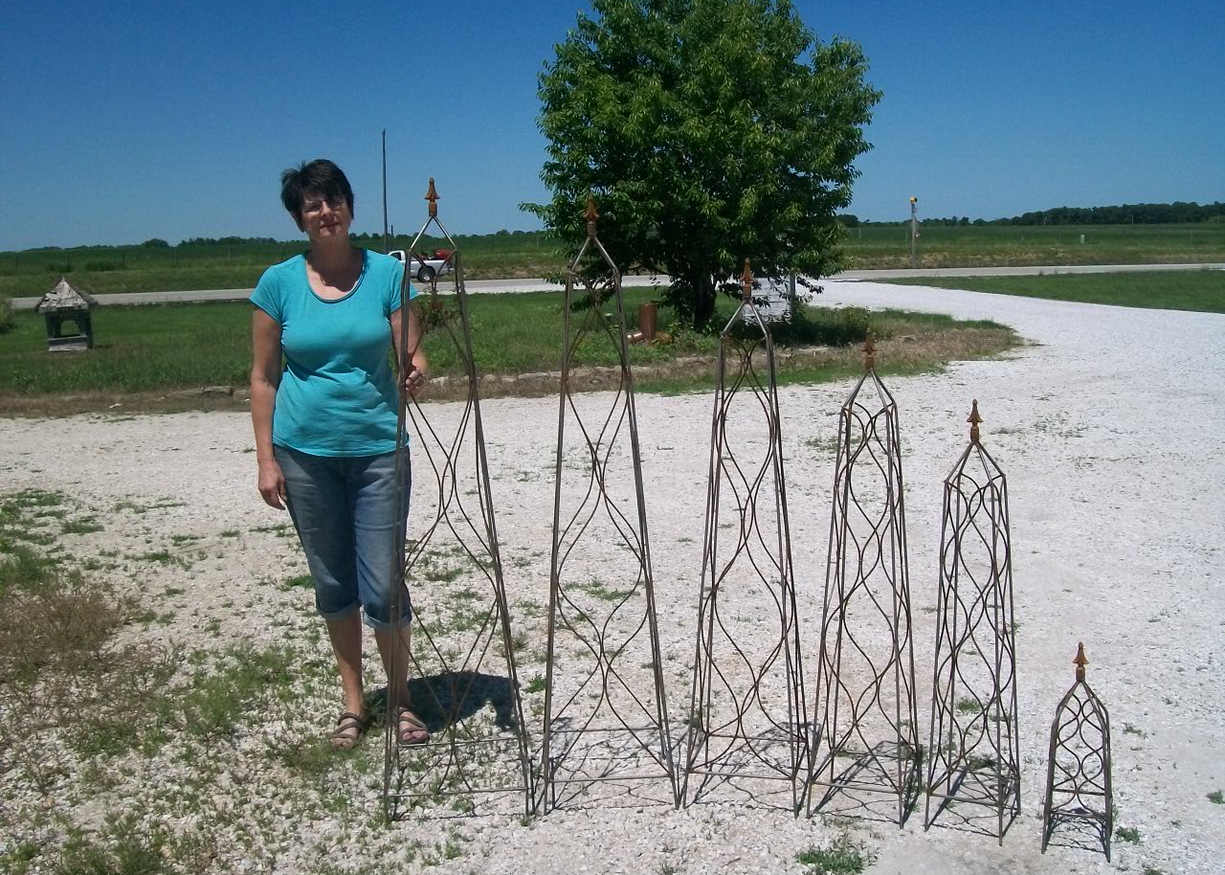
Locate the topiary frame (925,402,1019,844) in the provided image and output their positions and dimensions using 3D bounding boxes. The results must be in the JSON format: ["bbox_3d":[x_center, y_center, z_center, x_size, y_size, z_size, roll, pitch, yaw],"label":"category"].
[{"bbox_3d":[0.854,0.421,2.997,0.192,1.027,0.192,3,10,29],"label":"topiary frame"}]

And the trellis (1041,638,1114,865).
[{"bbox_3d":[1.070,0.703,2.915,0.154,0.485,0.154,2,9,22],"label":"trellis"}]

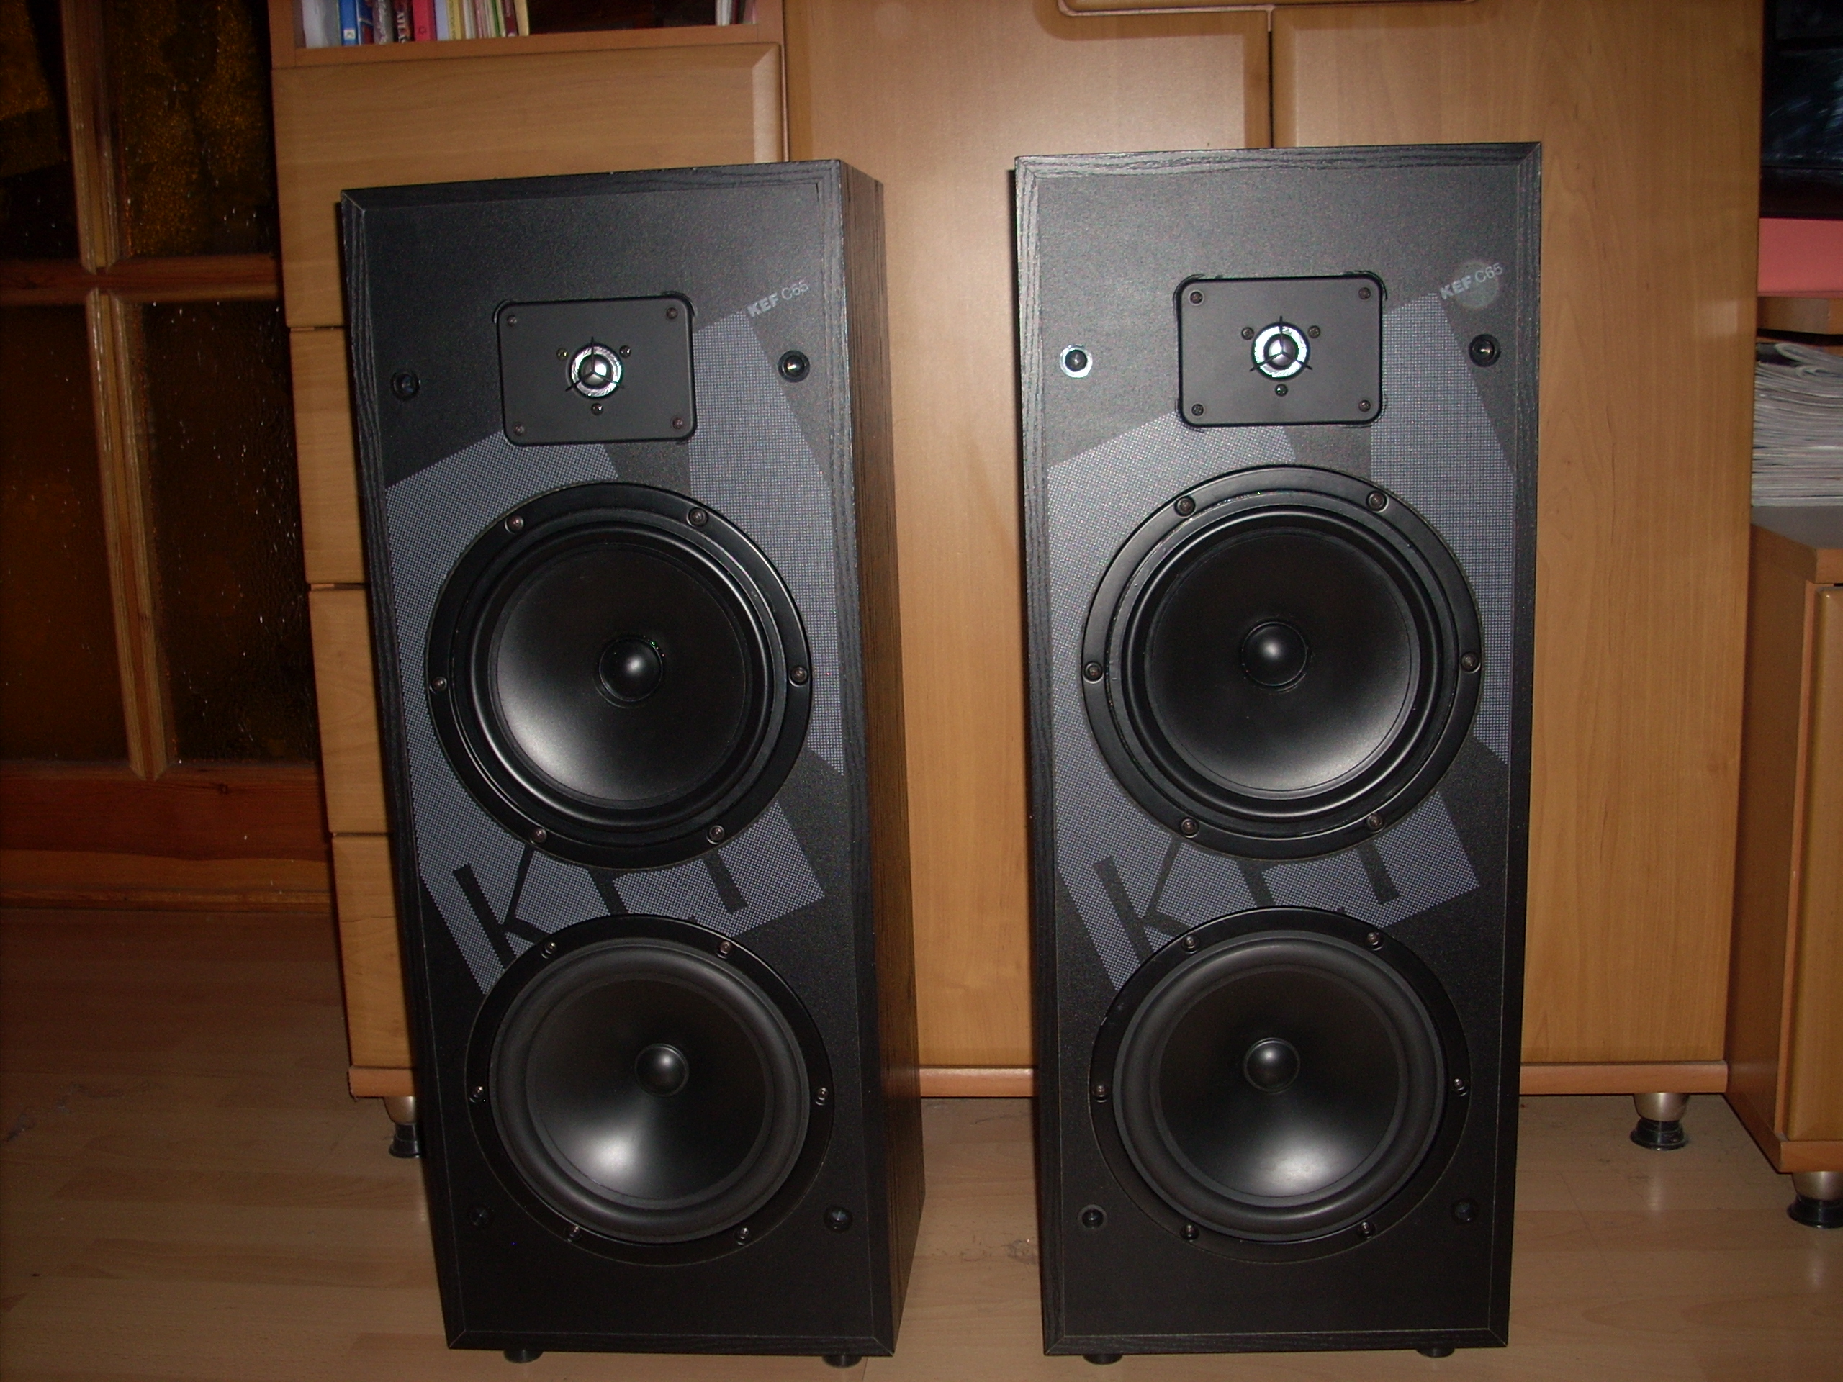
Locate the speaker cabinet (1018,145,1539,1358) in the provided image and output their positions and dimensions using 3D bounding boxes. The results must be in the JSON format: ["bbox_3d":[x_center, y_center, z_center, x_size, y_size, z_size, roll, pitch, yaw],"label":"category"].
[{"bbox_3d":[0.209,0.040,1.215,0.280,0.716,0.226,-1,11,4],"label":"speaker cabinet"}]

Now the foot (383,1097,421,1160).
[{"bbox_3d":[-0.405,0.336,1.539,0.044,0.055,0.044,-1,11,4],"label":"foot"}]

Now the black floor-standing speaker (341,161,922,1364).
[{"bbox_3d":[-0.160,0.048,1.240,0.280,0.716,0.226,-1,11,5],"label":"black floor-standing speaker"}]

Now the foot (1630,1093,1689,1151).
[{"bbox_3d":[0.563,0.315,1.465,0.044,0.055,0.044,-1,11,4],"label":"foot"}]

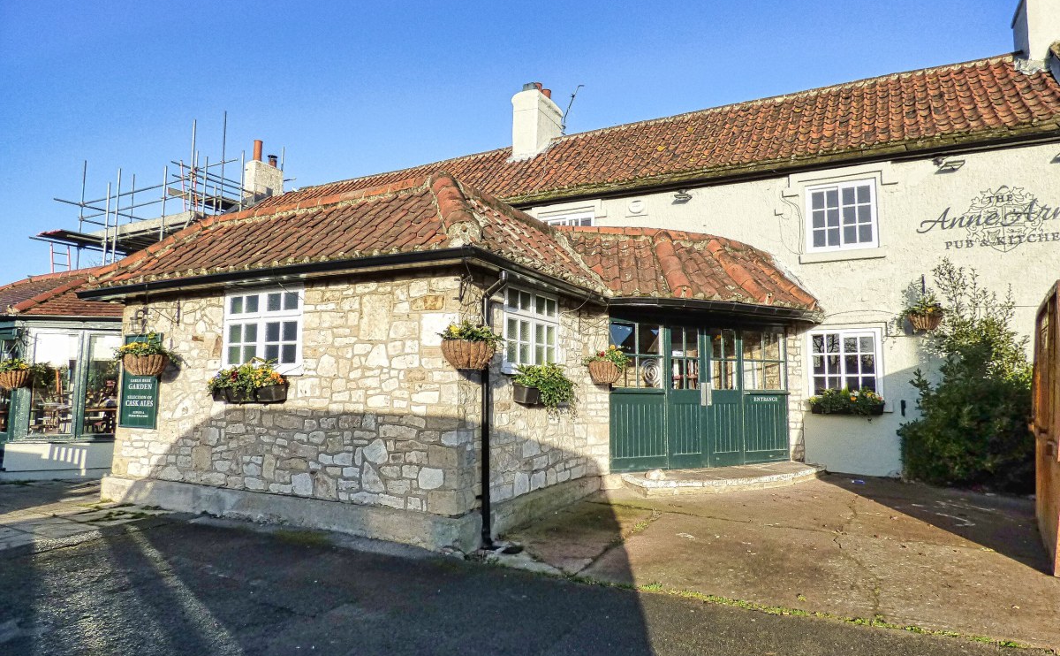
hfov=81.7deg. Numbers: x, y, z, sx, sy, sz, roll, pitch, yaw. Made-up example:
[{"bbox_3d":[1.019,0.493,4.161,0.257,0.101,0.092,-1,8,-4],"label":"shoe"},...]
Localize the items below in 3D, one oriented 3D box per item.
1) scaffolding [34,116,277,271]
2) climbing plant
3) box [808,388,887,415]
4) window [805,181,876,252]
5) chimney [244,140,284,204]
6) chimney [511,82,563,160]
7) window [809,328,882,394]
[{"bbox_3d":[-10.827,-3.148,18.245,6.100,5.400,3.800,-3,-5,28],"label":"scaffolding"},{"bbox_3d":[6.122,0.600,8.654,1.748,3.220,1.265,-2,-5,23],"label":"climbing plant"},{"bbox_3d":[4.972,1.156,9.662,1.059,0.419,0.270,-2,-5,23],"label":"box"},{"bbox_3d":[5.098,-1.822,10.021,1.037,1.111,0.120,-2,-5,23],"label":"window"},{"bbox_3d":[-8.003,-4.583,18.457,0.469,2.041,1.056,-2,-5,23],"label":"chimney"},{"bbox_3d":[0.200,-4.918,15.145,0.667,1.932,1.679,-2,-5,23],"label":"chimney"},{"bbox_3d":[5.068,0.589,9.846,1.019,1.088,0.120,-2,-5,23],"label":"window"}]

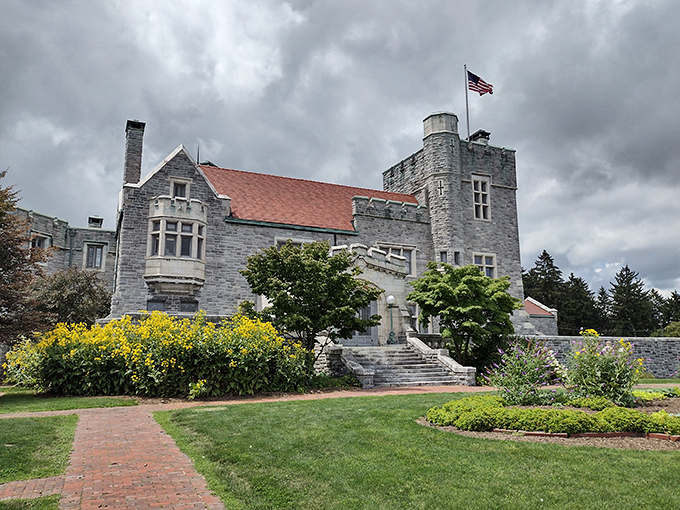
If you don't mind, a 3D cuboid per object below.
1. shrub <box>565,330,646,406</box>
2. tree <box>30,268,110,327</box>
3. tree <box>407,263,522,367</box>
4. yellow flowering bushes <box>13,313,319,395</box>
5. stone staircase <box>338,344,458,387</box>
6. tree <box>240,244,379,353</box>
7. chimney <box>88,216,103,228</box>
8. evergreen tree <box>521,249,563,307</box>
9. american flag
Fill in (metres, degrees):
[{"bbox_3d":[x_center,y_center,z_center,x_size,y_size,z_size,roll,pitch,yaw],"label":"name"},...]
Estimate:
[{"bbox_3d":[6.882,2.901,13.800,1.950,2.000,1.850,-5,-11,26],"label":"shrub"},{"bbox_3d":[-12.703,3.182,25.000,4.000,5.000,3.800,5,-11,-26],"label":"tree"},{"bbox_3d":[5.514,2.998,24.460,5.300,5.400,5.000,-2,-10,12],"label":"tree"},{"bbox_3d":[-5.369,3.257,17.627,9.200,2.500,2.900,5,-11,-25],"label":"yellow flowering bushes"},{"bbox_3d":[2.313,4.593,22.088,3.600,1.500,3.400,5,-11,-25],"label":"stone staircase"},{"bbox_3d":[-1.185,2.315,21.031,5.600,5.700,5.200,0,-10,-3],"label":"tree"},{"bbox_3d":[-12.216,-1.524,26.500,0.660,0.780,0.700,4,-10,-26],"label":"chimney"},{"bbox_3d":[26.090,6.218,68.000,6.200,14.000,6.200,-4,-10,21],"label":"evergreen tree"},{"bbox_3d":[9.153,-11.252,34.800,1.800,1.750,0.450,-3,-10,16],"label":"american flag"}]

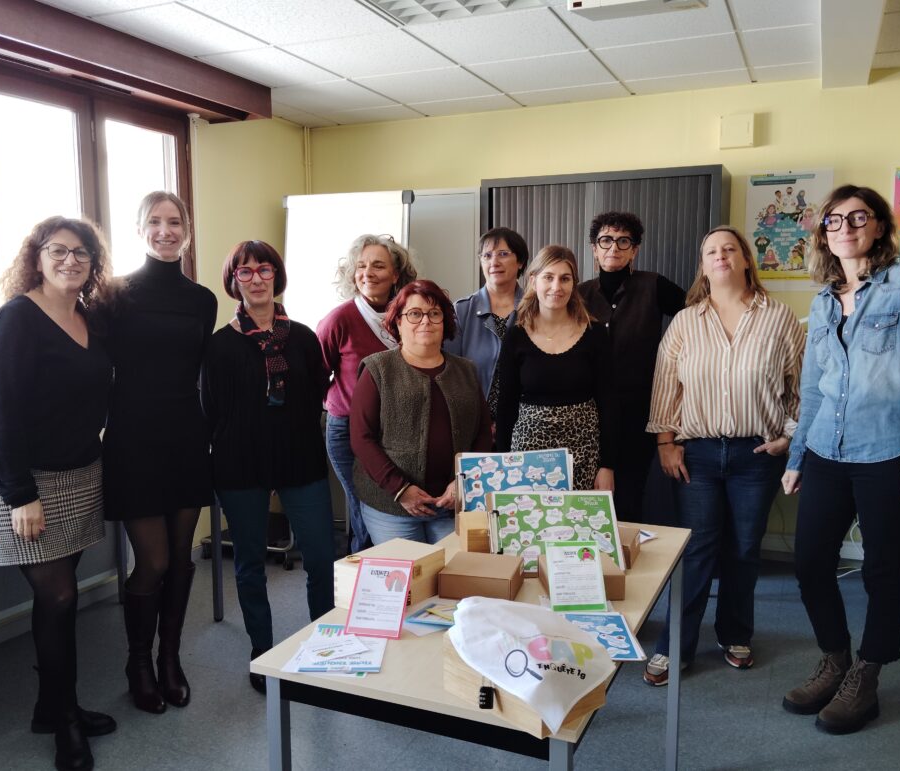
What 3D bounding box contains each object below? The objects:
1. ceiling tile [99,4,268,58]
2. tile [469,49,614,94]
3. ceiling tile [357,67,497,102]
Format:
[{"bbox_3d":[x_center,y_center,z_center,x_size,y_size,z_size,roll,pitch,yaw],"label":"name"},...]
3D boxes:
[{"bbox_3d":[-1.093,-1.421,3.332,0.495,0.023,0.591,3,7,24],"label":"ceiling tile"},{"bbox_3d":[0.446,-1.502,3.977,0.600,0.020,0.600,3,7,24],"label":"tile"},{"bbox_3d":[-0.108,-1.521,4.196,0.598,0.023,0.591,3,7,24],"label":"ceiling tile"}]

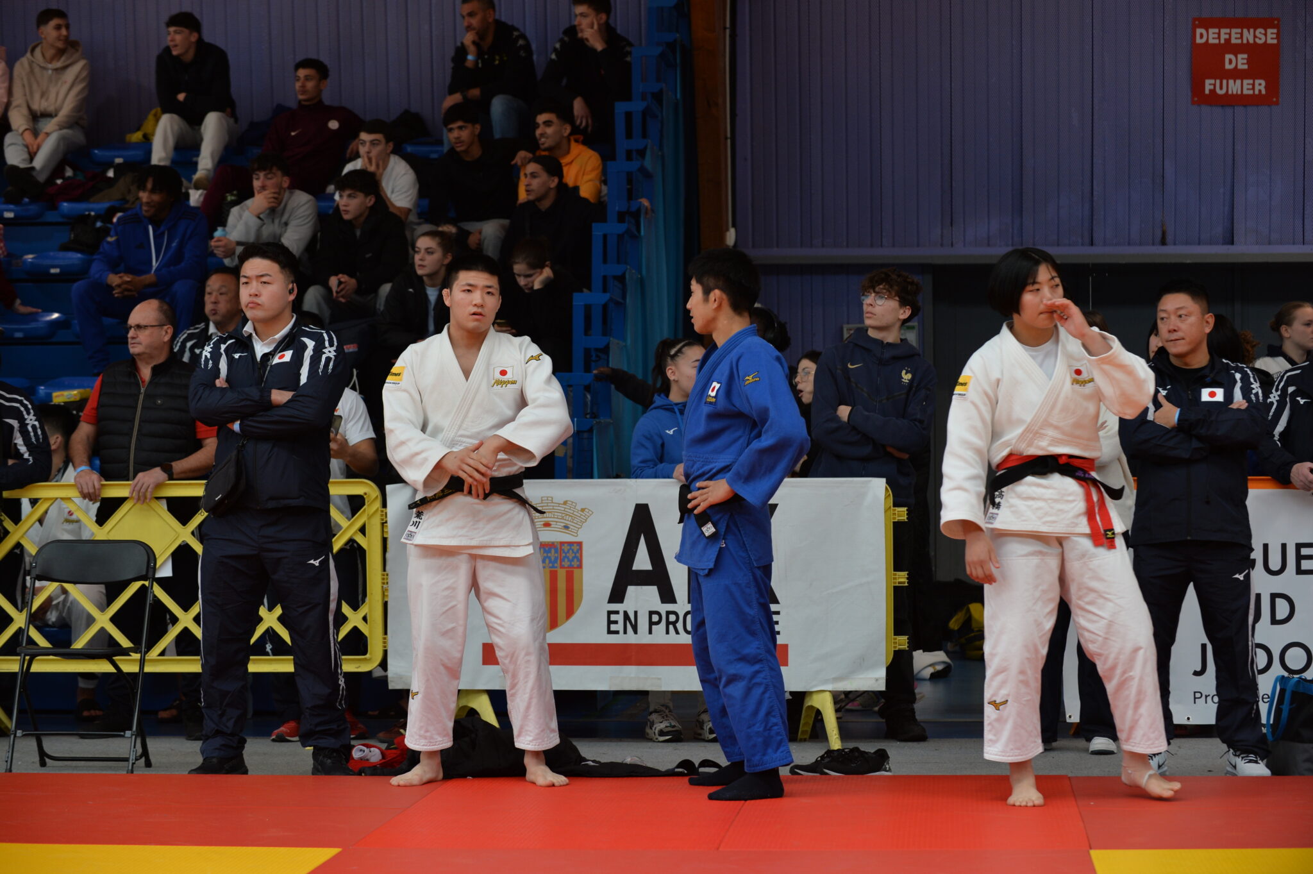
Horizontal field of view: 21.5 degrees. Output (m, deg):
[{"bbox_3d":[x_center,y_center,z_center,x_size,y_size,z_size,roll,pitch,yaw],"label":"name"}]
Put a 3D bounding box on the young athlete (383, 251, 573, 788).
[{"bbox_3d":[-0.573,0.261,11.150,0.610,1.710,0.400,0,0,-1],"label":"young athlete"}]

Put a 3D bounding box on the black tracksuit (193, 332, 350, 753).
[{"bbox_3d":[-1.292,0.340,11.550,0.530,1.460,0.390,0,1,19],"label":"black tracksuit"}]

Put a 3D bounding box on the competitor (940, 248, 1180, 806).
[{"bbox_3d":[1.247,0.274,10.700,0.740,1.710,0.520,0,1,-13],"label":"competitor"}]

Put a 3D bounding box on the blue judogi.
[{"bbox_3d":[0.266,0.346,10.870,0.400,1.400,0.540,0,1,-22],"label":"blue judogi"}]

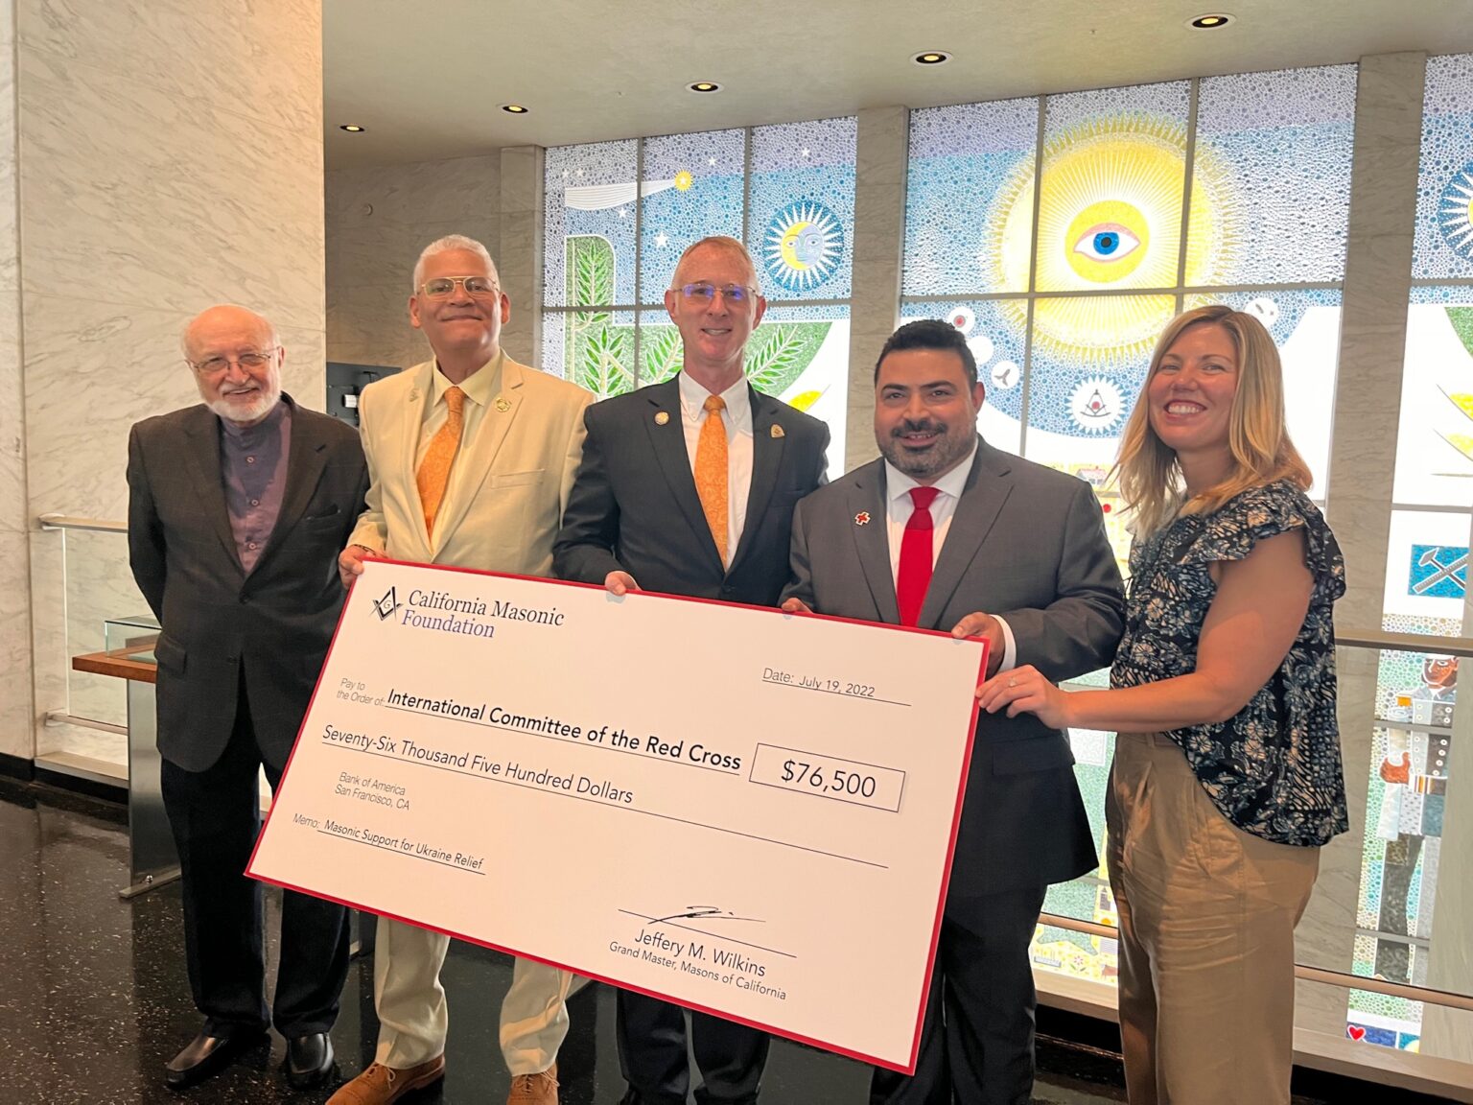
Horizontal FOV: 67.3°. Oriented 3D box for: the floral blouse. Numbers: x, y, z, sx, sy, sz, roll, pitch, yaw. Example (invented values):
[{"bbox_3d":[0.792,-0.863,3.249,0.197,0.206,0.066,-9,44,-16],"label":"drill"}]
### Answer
[{"bbox_3d":[0.735,0.161,1.650,0.310,0.550,0.410,-1,6,-24],"label":"floral blouse"}]

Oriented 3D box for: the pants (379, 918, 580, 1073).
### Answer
[{"bbox_3d":[-0.542,0.605,2.320,0.430,1.000,0.300,2,5,8],"label":"pants"}]

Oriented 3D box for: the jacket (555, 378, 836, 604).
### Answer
[{"bbox_3d":[-0.081,0.046,2.127,0.540,0.750,0.360,1,5,-4],"label":"jacket"}]

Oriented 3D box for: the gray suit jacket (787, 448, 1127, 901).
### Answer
[{"bbox_3d":[0.353,0.185,1.810,0.560,0.740,0.370,4,6,24],"label":"gray suit jacket"}]

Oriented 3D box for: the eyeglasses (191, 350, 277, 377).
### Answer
[{"bbox_3d":[-0.999,-0.379,2.200,0.142,0.042,0.140,-9,17,-20],"label":"eyeglasses"}]

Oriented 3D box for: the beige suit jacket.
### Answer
[{"bbox_3d":[-0.513,-0.019,2.223,0.510,0.750,0.340,2,5,9],"label":"beige suit jacket"}]

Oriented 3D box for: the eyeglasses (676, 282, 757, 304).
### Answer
[{"bbox_3d":[-0.039,-0.490,2.090,0.140,0.042,0.140,1,5,-2],"label":"eyeglasses"}]

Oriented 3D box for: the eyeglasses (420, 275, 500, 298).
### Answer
[{"bbox_3d":[-0.532,-0.508,2.130,0.140,0.045,0.140,1,5,-10],"label":"eyeglasses"}]

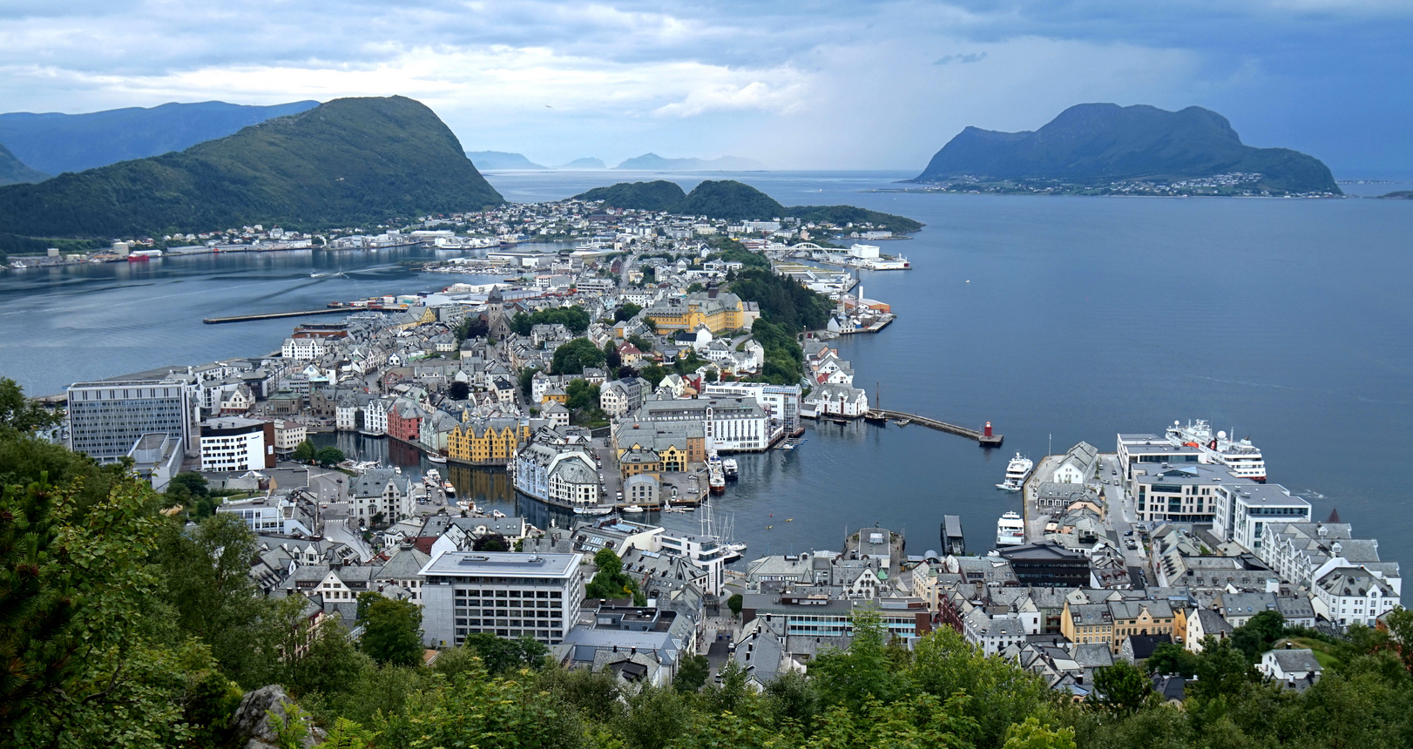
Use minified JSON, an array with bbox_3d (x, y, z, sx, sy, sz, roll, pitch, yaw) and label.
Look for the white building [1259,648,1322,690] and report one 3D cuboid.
[{"bbox_3d":[133.200,67.130,304.320,9.500,7.800,10.800,0,9,-3],"label":"white building"}]

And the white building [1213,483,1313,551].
[{"bbox_3d":[198.300,51.380,474.970,22.300,17.300,34.000,1,9,3],"label":"white building"}]

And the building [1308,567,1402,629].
[{"bbox_3d":[205.810,70.210,422.780,20.500,16.500,14.000,1,9,5],"label":"building"}]

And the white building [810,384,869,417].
[{"bbox_3d":[79.960,15.420,784.750,25.000,16.000,15.000,5,10,27],"label":"white building"}]

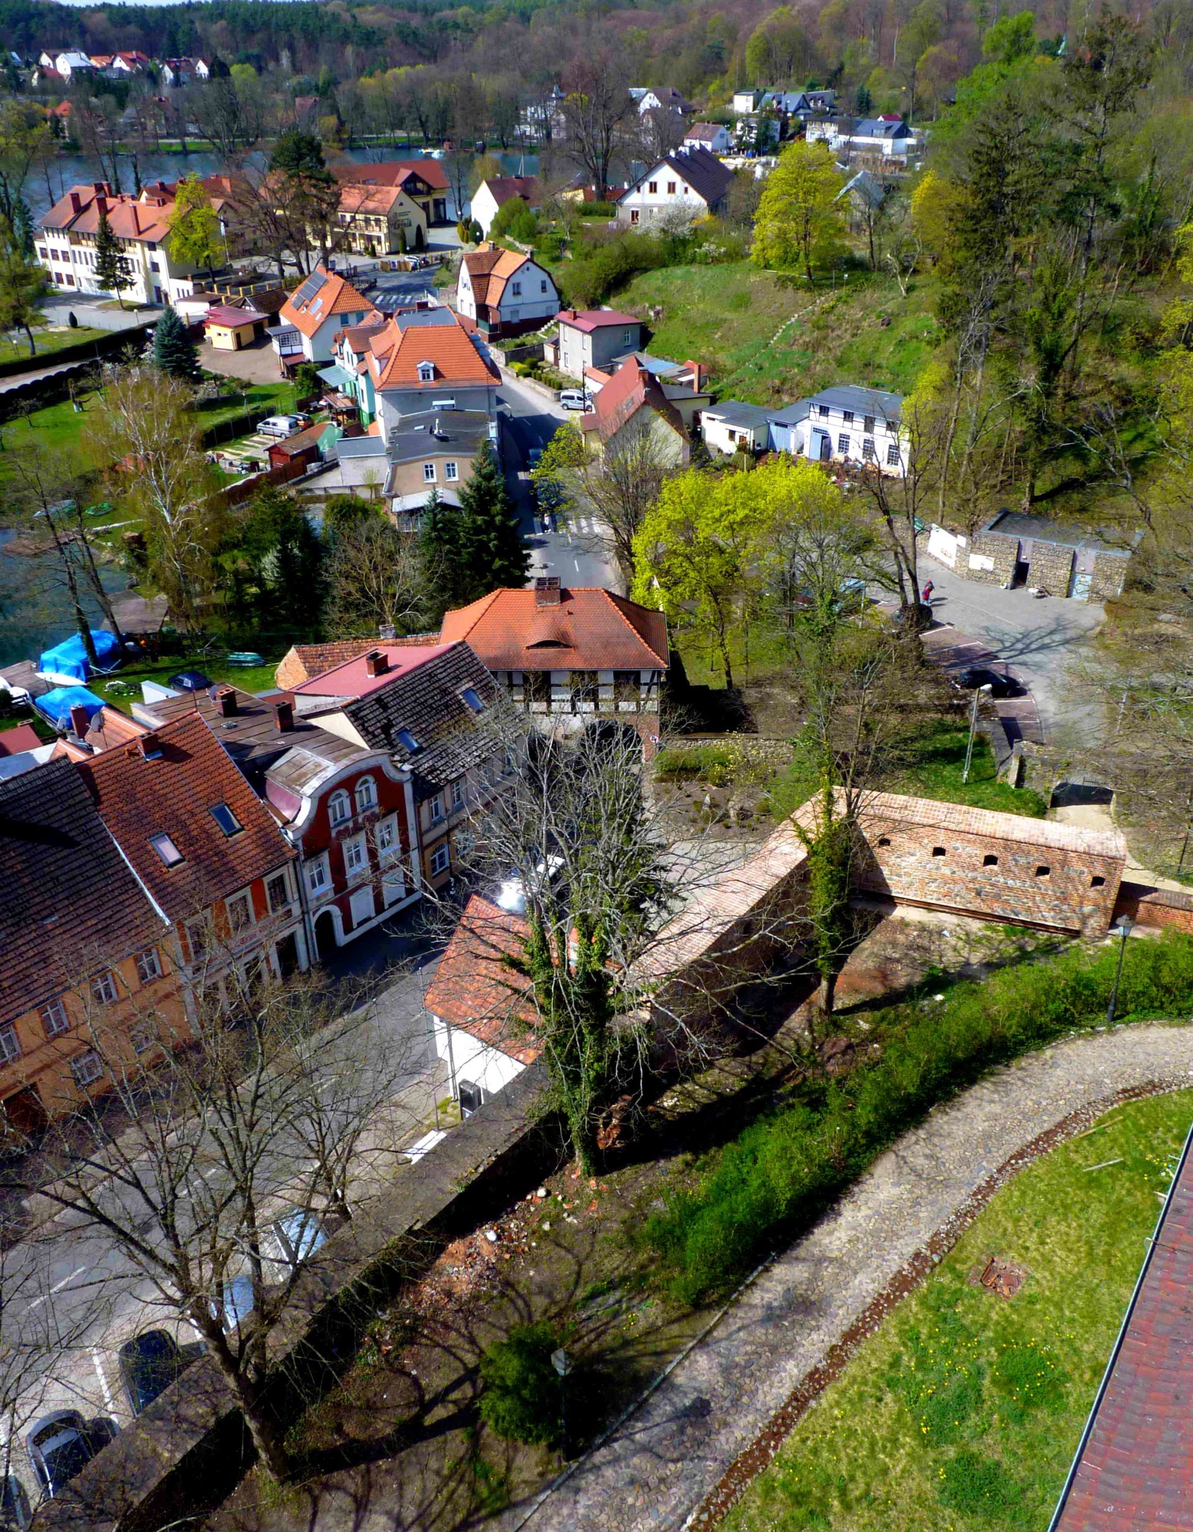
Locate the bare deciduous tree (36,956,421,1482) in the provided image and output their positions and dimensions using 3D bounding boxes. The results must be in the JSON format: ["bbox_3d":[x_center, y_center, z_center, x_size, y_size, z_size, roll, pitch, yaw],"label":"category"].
[{"bbox_3d":[-9.054,13.035,31.524,9.300,16.300,9.100,0,32,0],"label":"bare deciduous tree"}]

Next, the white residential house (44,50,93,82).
[{"bbox_3d":[-227.163,-304.778,540.000,9.000,9.000,13.000,14,34,21],"label":"white residential house"}]

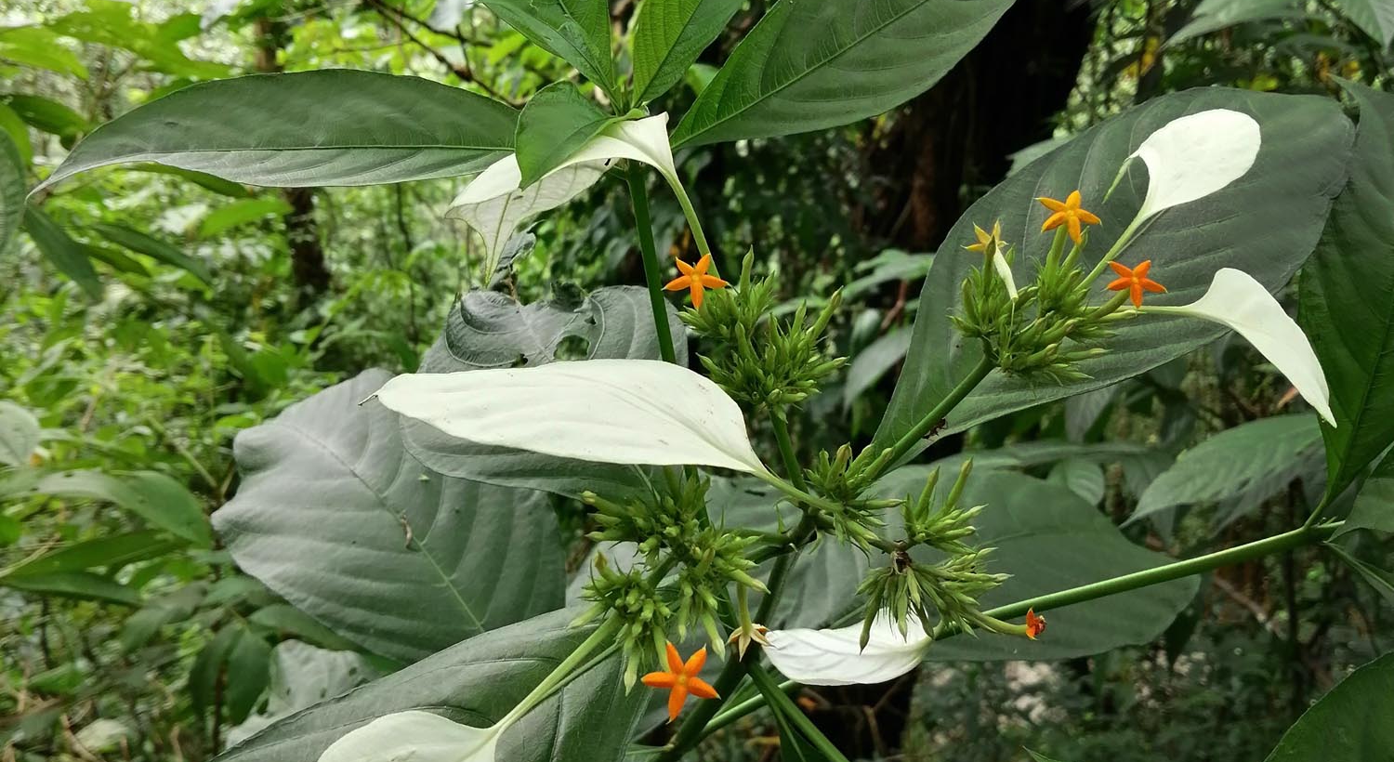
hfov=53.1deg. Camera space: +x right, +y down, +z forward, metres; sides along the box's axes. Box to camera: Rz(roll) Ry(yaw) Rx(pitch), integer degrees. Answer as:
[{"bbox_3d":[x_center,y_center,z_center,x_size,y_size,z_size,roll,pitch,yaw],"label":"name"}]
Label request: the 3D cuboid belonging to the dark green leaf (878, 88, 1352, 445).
[{"bbox_3d":[0.139,-0.037,0.465,0.180,0.030,0.095,-33,62,-12],"label":"dark green leaf"}]

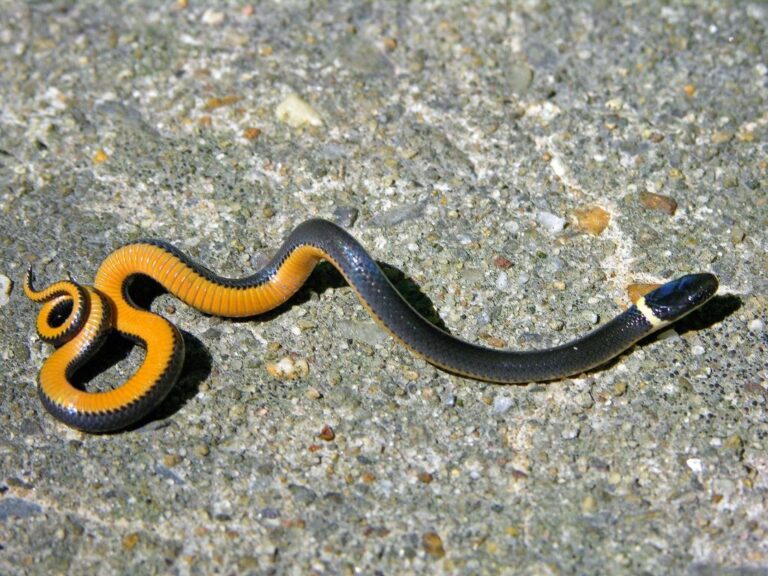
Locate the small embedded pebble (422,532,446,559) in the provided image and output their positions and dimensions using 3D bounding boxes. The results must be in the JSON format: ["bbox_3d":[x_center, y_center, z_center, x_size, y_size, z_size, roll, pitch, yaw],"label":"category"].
[{"bbox_3d":[0.010,0.049,0.759,0.004,0.002,0.005,0,50,0],"label":"small embedded pebble"}]

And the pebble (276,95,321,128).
[{"bbox_3d":[-0.018,-0.037,0.831,0.009,0.004,0.007,0,50,0],"label":"pebble"}]

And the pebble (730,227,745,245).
[{"bbox_3d":[0.072,-0.011,0.809,0.003,0.002,0.004,0,50,0],"label":"pebble"}]

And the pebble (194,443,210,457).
[{"bbox_3d":[-0.035,0.031,0.774,0.003,0.001,0.003,0,50,0],"label":"pebble"}]

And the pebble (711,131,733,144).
[{"bbox_3d":[0.070,-0.031,0.826,0.004,0.002,0.003,0,50,0],"label":"pebble"}]

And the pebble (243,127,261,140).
[{"bbox_3d":[-0.027,-0.032,0.827,0.004,0.002,0.003,0,50,0],"label":"pebble"}]

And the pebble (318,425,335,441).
[{"bbox_3d":[-0.011,0.028,0.776,0.003,0.001,0.003,0,50,0],"label":"pebble"}]

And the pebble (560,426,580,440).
[{"bbox_3d":[0.036,0.028,0.776,0.004,0.002,0.003,0,50,0],"label":"pebble"}]

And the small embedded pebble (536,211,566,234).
[{"bbox_3d":[0.034,-0.013,0.811,0.006,0.003,0.005,0,50,0],"label":"small embedded pebble"}]

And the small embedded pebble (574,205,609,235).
[{"bbox_3d":[0.042,-0.014,0.812,0.007,0.003,0.006,0,50,0],"label":"small embedded pebble"}]

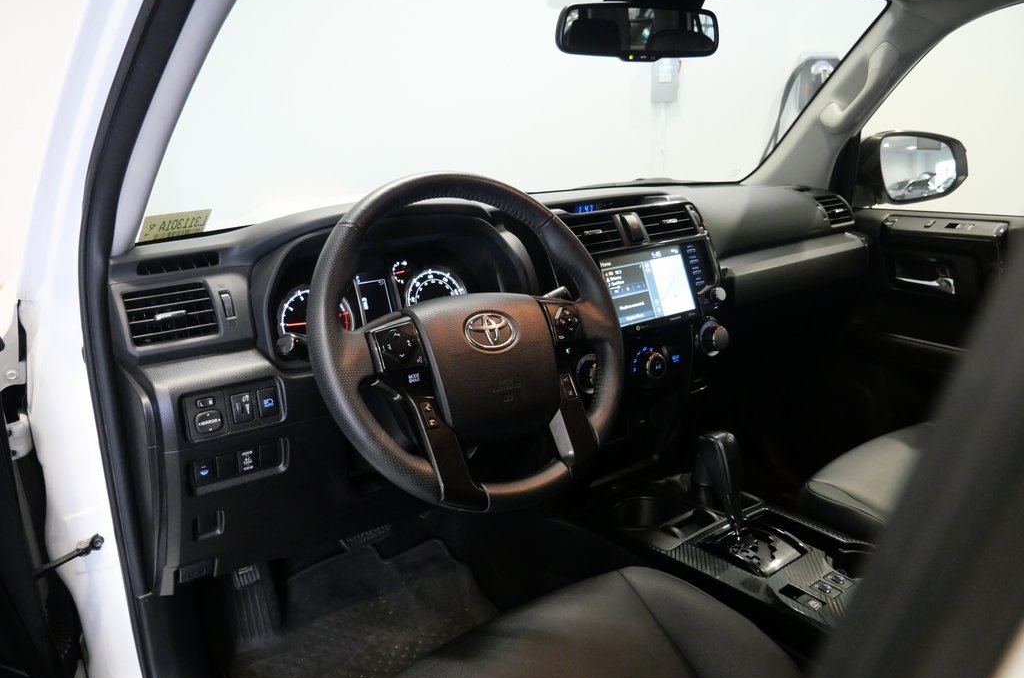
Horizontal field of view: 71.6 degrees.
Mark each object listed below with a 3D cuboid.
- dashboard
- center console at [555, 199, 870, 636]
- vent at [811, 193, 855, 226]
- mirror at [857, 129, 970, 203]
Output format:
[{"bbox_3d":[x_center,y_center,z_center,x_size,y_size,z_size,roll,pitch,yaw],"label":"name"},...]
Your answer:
[{"bbox_3d":[0.087,-0.072,1.285,1.460,0.460,0.490,-13,19,-31],"label":"dashboard"},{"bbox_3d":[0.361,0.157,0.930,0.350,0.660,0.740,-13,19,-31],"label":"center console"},{"bbox_3d":[0.679,-0.270,1.518,0.100,0.073,0.042,-13,-6,-31],"label":"vent"},{"bbox_3d":[0.938,-0.407,1.696,0.245,0.180,0.140,-7,16,-14],"label":"mirror"}]

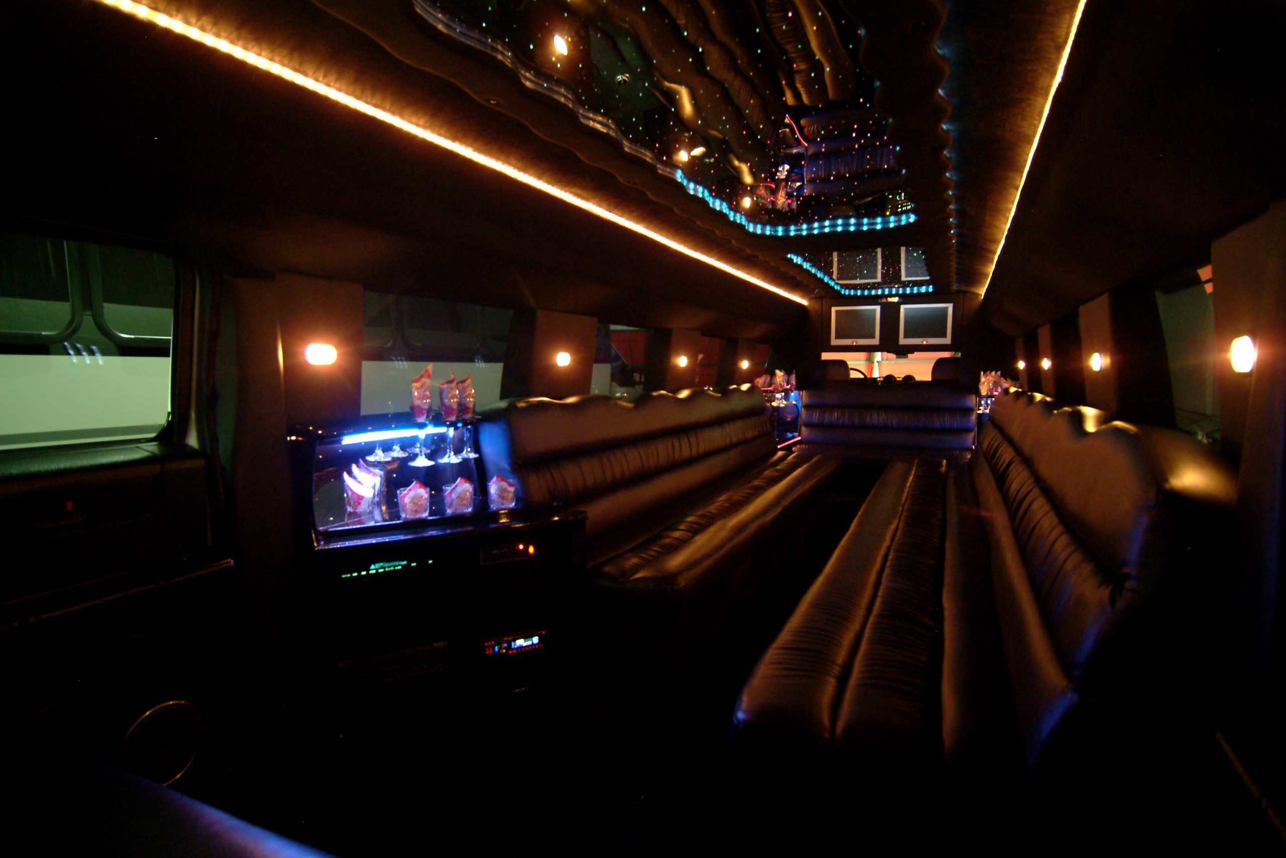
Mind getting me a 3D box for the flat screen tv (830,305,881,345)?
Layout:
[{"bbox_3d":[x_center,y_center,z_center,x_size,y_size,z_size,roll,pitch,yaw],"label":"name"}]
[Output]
[{"bbox_3d":[1.731,-0.839,5.230,0.372,0.305,0.060,3,6,25],"label":"flat screen tv"}]

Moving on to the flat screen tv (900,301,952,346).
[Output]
[{"bbox_3d":[2.203,-0.814,5.009,0.372,0.305,0.060,3,6,25],"label":"flat screen tv"}]

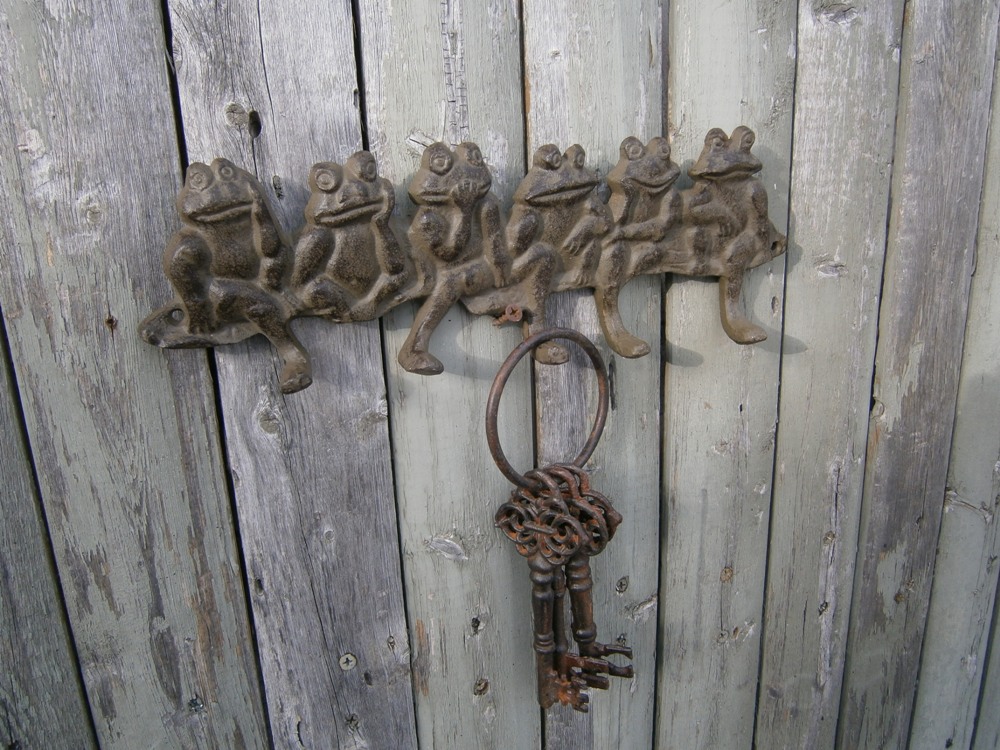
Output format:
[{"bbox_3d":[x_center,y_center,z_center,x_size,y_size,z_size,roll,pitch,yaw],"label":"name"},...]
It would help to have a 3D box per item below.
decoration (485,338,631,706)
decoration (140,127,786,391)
[{"bbox_3d":[0.037,0.090,0.442,0.088,0.240,0.051,-8,16,-20],"label":"decoration"},{"bbox_3d":[0.012,-0.064,0.402,0.381,0.123,0.045,-8,16,-20],"label":"decoration"}]

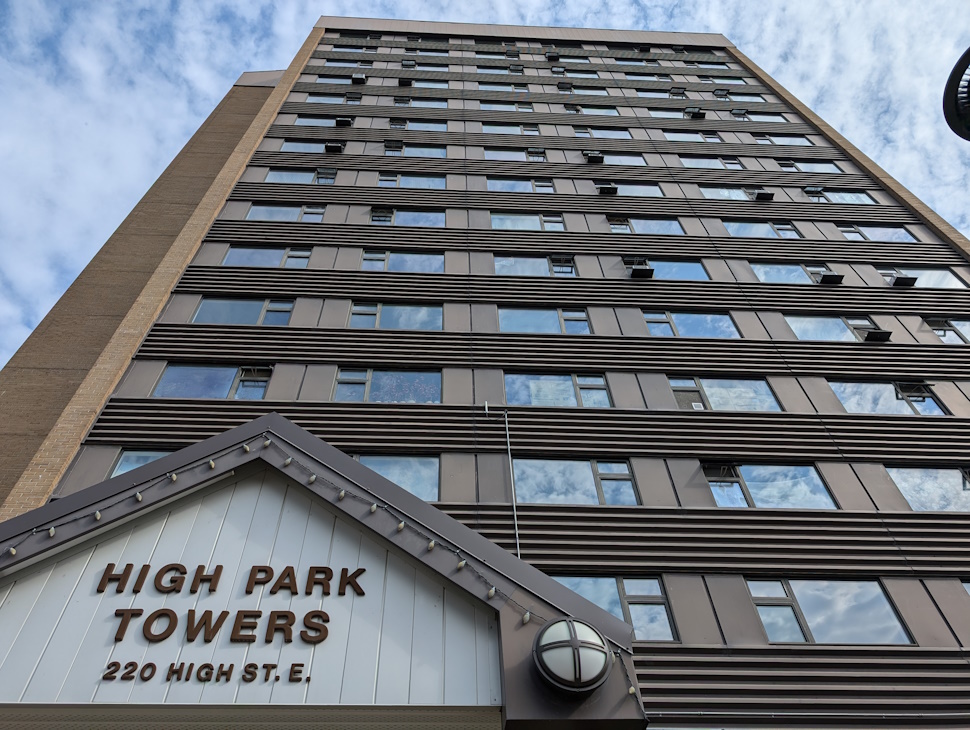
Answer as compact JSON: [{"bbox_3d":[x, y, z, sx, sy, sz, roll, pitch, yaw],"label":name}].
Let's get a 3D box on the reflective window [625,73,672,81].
[{"bbox_3d":[8.318,-14.341,33.797,2.350,1.162,0.120,1,-51,-4],"label":"reflective window"}]

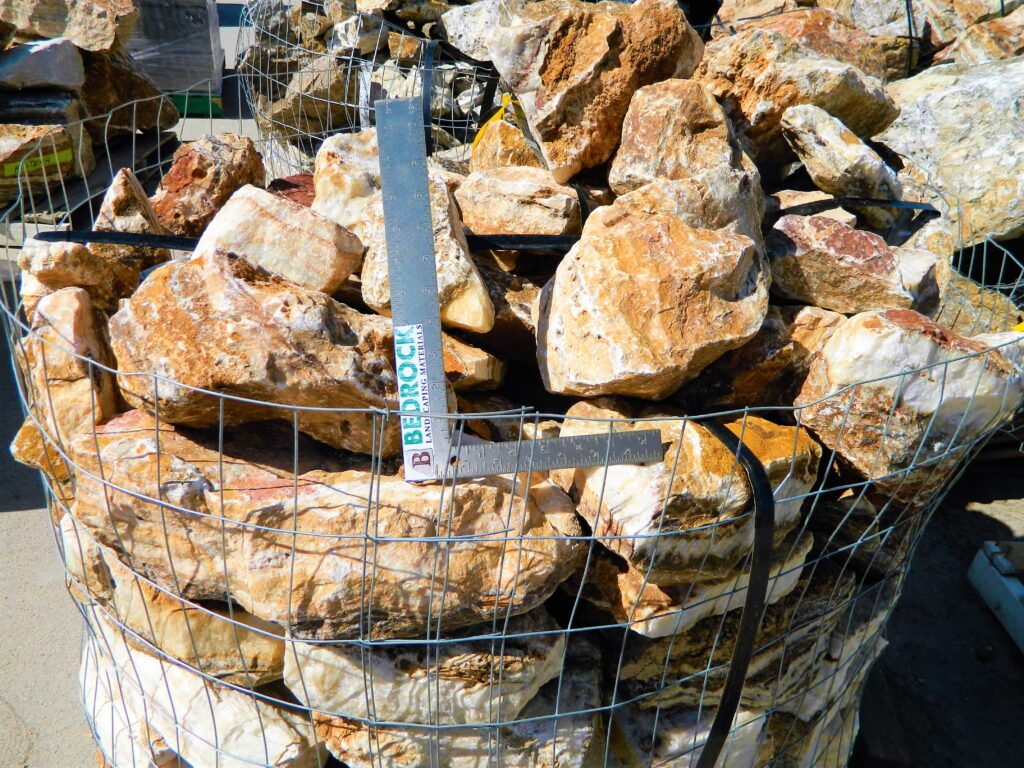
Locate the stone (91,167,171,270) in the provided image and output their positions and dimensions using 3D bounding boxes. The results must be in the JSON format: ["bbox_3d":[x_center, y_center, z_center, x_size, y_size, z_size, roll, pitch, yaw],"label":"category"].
[{"bbox_3d":[-0.386,-0.168,0.840,0.068,0.096,0.080,-8,31,-22],"label":"stone"}]

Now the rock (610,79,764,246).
[{"bbox_3d":[0.192,-0.249,0.930,0.157,0.167,0.150,5,29,0],"label":"rock"}]

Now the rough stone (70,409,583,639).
[{"bbox_3d":[-0.146,0.112,0.705,0.412,0.119,0.190,5,29,0],"label":"rough stone"}]

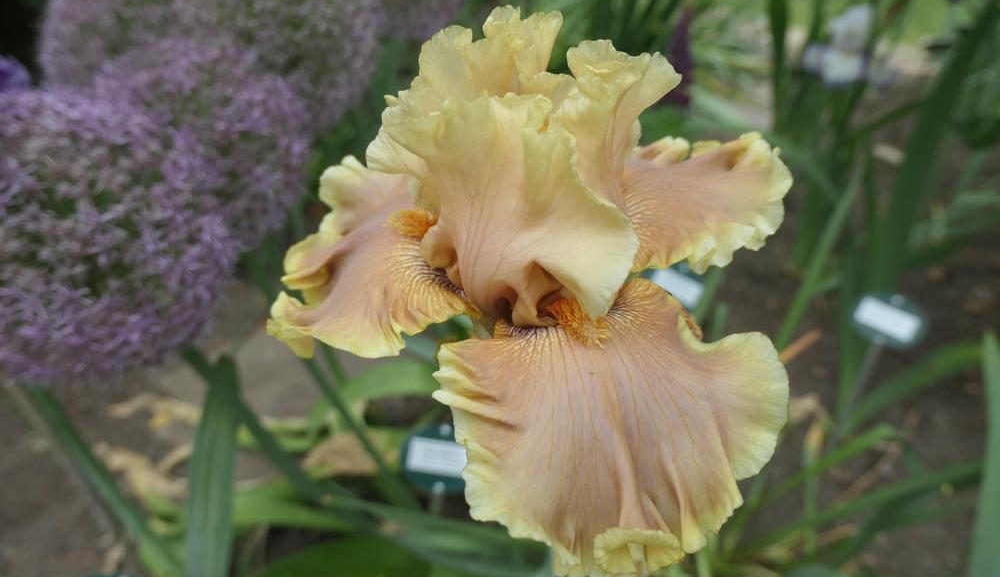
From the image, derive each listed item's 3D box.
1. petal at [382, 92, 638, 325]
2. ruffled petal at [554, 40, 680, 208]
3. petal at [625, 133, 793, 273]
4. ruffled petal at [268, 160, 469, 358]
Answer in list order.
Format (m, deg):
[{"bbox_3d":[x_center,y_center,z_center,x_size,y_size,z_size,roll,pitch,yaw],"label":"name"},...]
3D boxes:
[{"bbox_3d":[0.003,-0.022,0.185,0.068,0.062,0.040,6,35,8],"label":"petal"},{"bbox_3d":[0.034,-0.047,0.193,0.036,0.052,0.036,9,36,12],"label":"ruffled petal"},{"bbox_3d":[0.066,-0.028,0.220,0.060,0.034,0.055,-18,39,-24],"label":"petal"},{"bbox_3d":[-0.041,-0.009,0.208,0.060,0.038,0.056,11,36,15],"label":"ruffled petal"}]

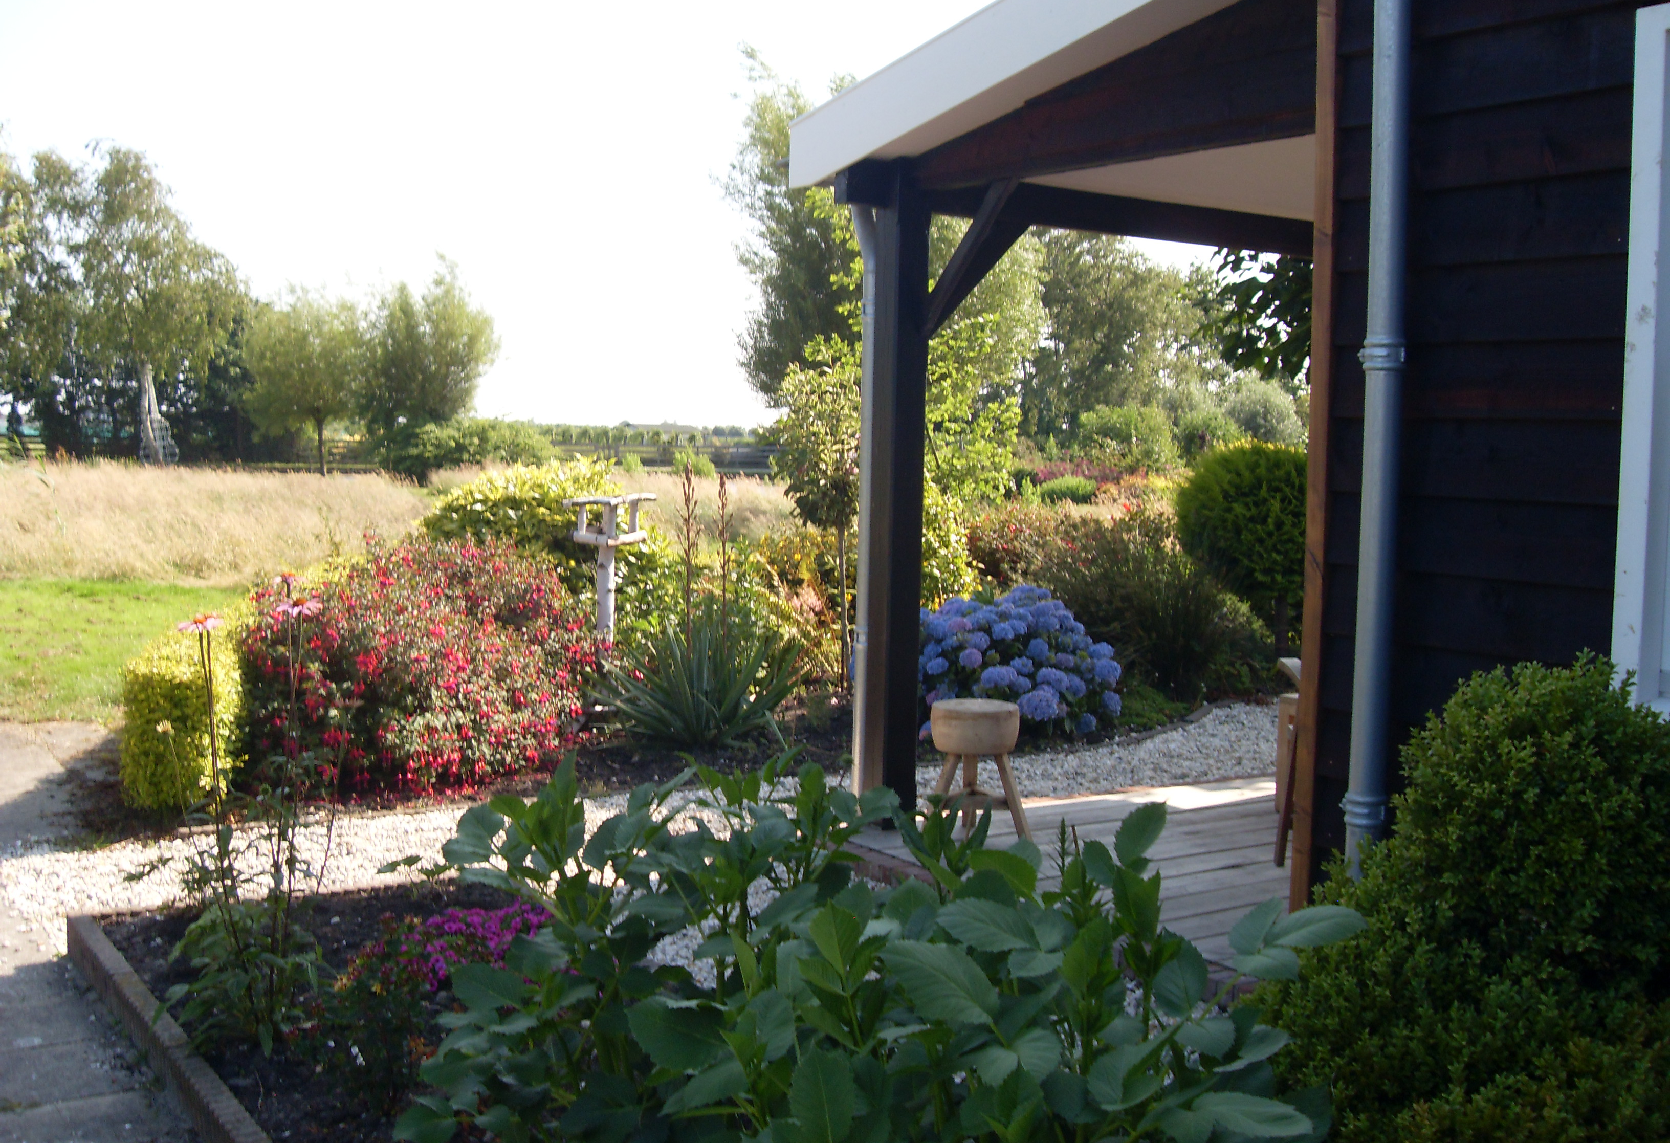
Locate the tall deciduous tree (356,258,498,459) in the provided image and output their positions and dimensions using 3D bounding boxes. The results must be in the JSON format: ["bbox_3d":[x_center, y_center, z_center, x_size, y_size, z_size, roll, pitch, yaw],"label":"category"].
[{"bbox_3d":[-12.105,-5.948,53.000,4.200,6.600,4.100,1,4,0],"label":"tall deciduous tree"}]

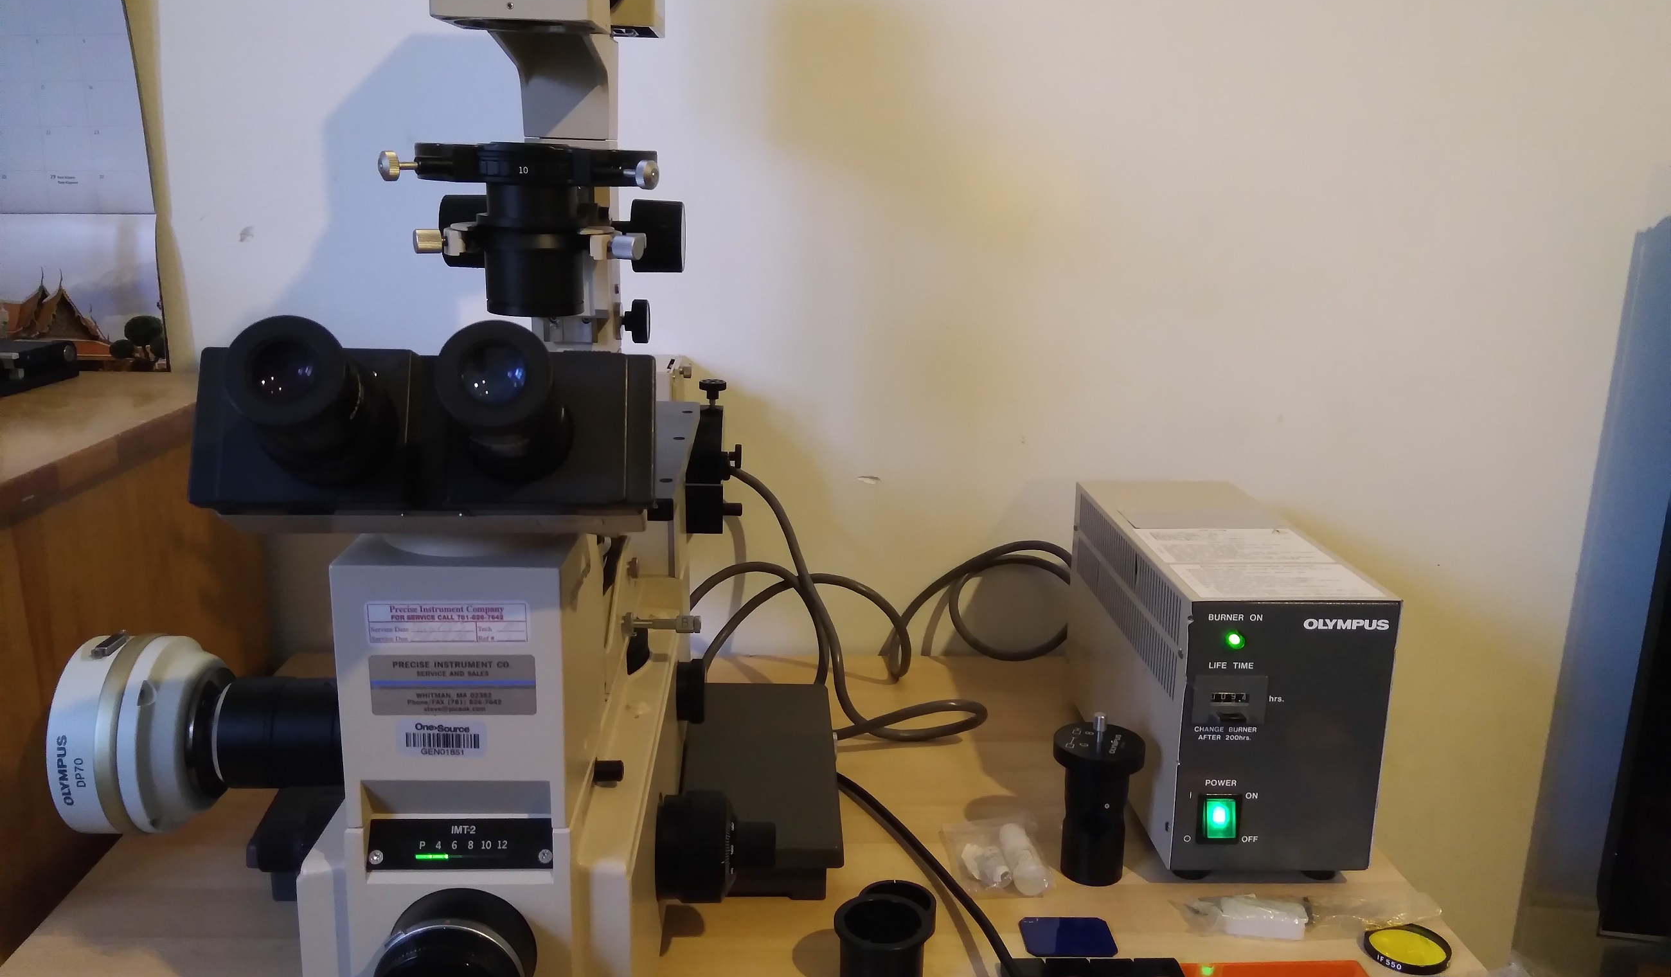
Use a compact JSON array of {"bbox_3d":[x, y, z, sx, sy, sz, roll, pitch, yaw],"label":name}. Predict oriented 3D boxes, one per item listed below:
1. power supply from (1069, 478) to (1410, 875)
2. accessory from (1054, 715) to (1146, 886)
[{"bbox_3d":[0.264,0.120,0.934,0.126,0.184,0.301,0,14,-3],"label":"power supply"},{"bbox_3d":[0.162,0.189,0.808,0.055,0.106,0.055,0,14,-3],"label":"accessory"}]

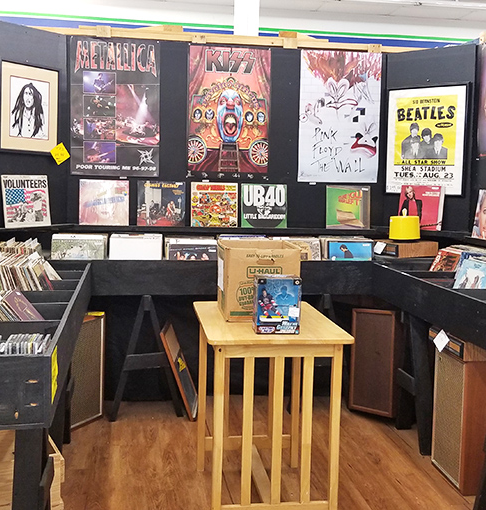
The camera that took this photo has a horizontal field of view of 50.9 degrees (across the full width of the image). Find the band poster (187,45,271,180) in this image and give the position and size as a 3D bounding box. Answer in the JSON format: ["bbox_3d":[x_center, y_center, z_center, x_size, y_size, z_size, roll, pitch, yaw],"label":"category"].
[{"bbox_3d":[-0.092,-0.943,3.424,0.550,0.870,0.010,0,6,-7],"label":"band poster"}]

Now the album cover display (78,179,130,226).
[{"bbox_3d":[-0.914,-0.340,3.370,0.315,0.315,0.012,1,-4,-7],"label":"album cover display"}]

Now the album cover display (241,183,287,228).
[{"bbox_3d":[0.148,-0.329,3.505,0.315,0.315,0.012,1,-4,-7],"label":"album cover display"}]

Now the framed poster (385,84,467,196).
[{"bbox_3d":[1.214,-0.751,3.404,0.500,0.710,0.025,5,7,32],"label":"framed poster"}]

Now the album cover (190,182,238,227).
[{"bbox_3d":[-0.188,-0.335,3.447,0.315,0.313,0.010,0,-3,-7],"label":"album cover"}]

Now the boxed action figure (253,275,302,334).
[{"bbox_3d":[0.145,0.210,2.145,0.181,0.230,0.072,0,6,-6],"label":"boxed action figure"}]

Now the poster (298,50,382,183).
[{"bbox_3d":[0.678,-0.965,3.570,0.580,0.900,0.010,1,4,-7],"label":"poster"}]

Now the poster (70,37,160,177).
[{"bbox_3d":[-0.830,-0.954,3.335,0.570,0.873,0.010,0,6,-7],"label":"poster"}]

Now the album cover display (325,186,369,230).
[{"bbox_3d":[0.740,-0.330,3.580,0.315,0.315,0.012,1,-4,-7],"label":"album cover display"}]

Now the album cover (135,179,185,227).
[{"bbox_3d":[-0.546,-0.338,3.420,0.315,0.315,0.012,1,-4,-7],"label":"album cover"}]

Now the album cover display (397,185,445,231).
[{"bbox_3d":[1.234,-0.318,3.530,0.315,0.315,0.012,6,-1,40],"label":"album cover display"}]

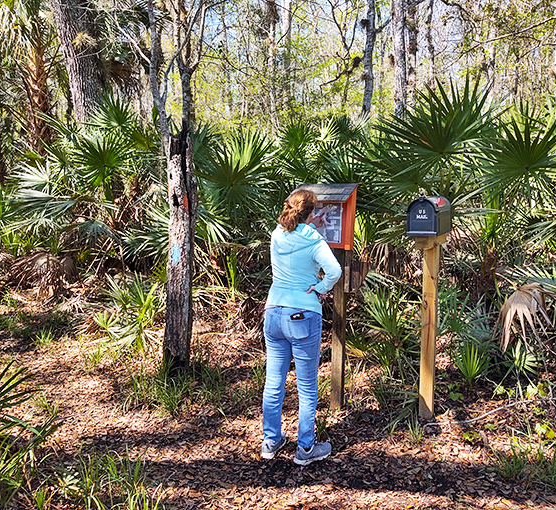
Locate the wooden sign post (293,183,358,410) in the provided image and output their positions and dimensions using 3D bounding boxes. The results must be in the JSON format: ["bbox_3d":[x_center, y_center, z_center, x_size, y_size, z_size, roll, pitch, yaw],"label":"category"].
[{"bbox_3d":[0.334,0.328,3.970,0.460,1.715,0.320,3,8,25],"label":"wooden sign post"}]

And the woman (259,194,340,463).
[{"bbox_3d":[0.169,0.424,3.337,0.480,1.680,0.500,3,8,25],"label":"woman"}]

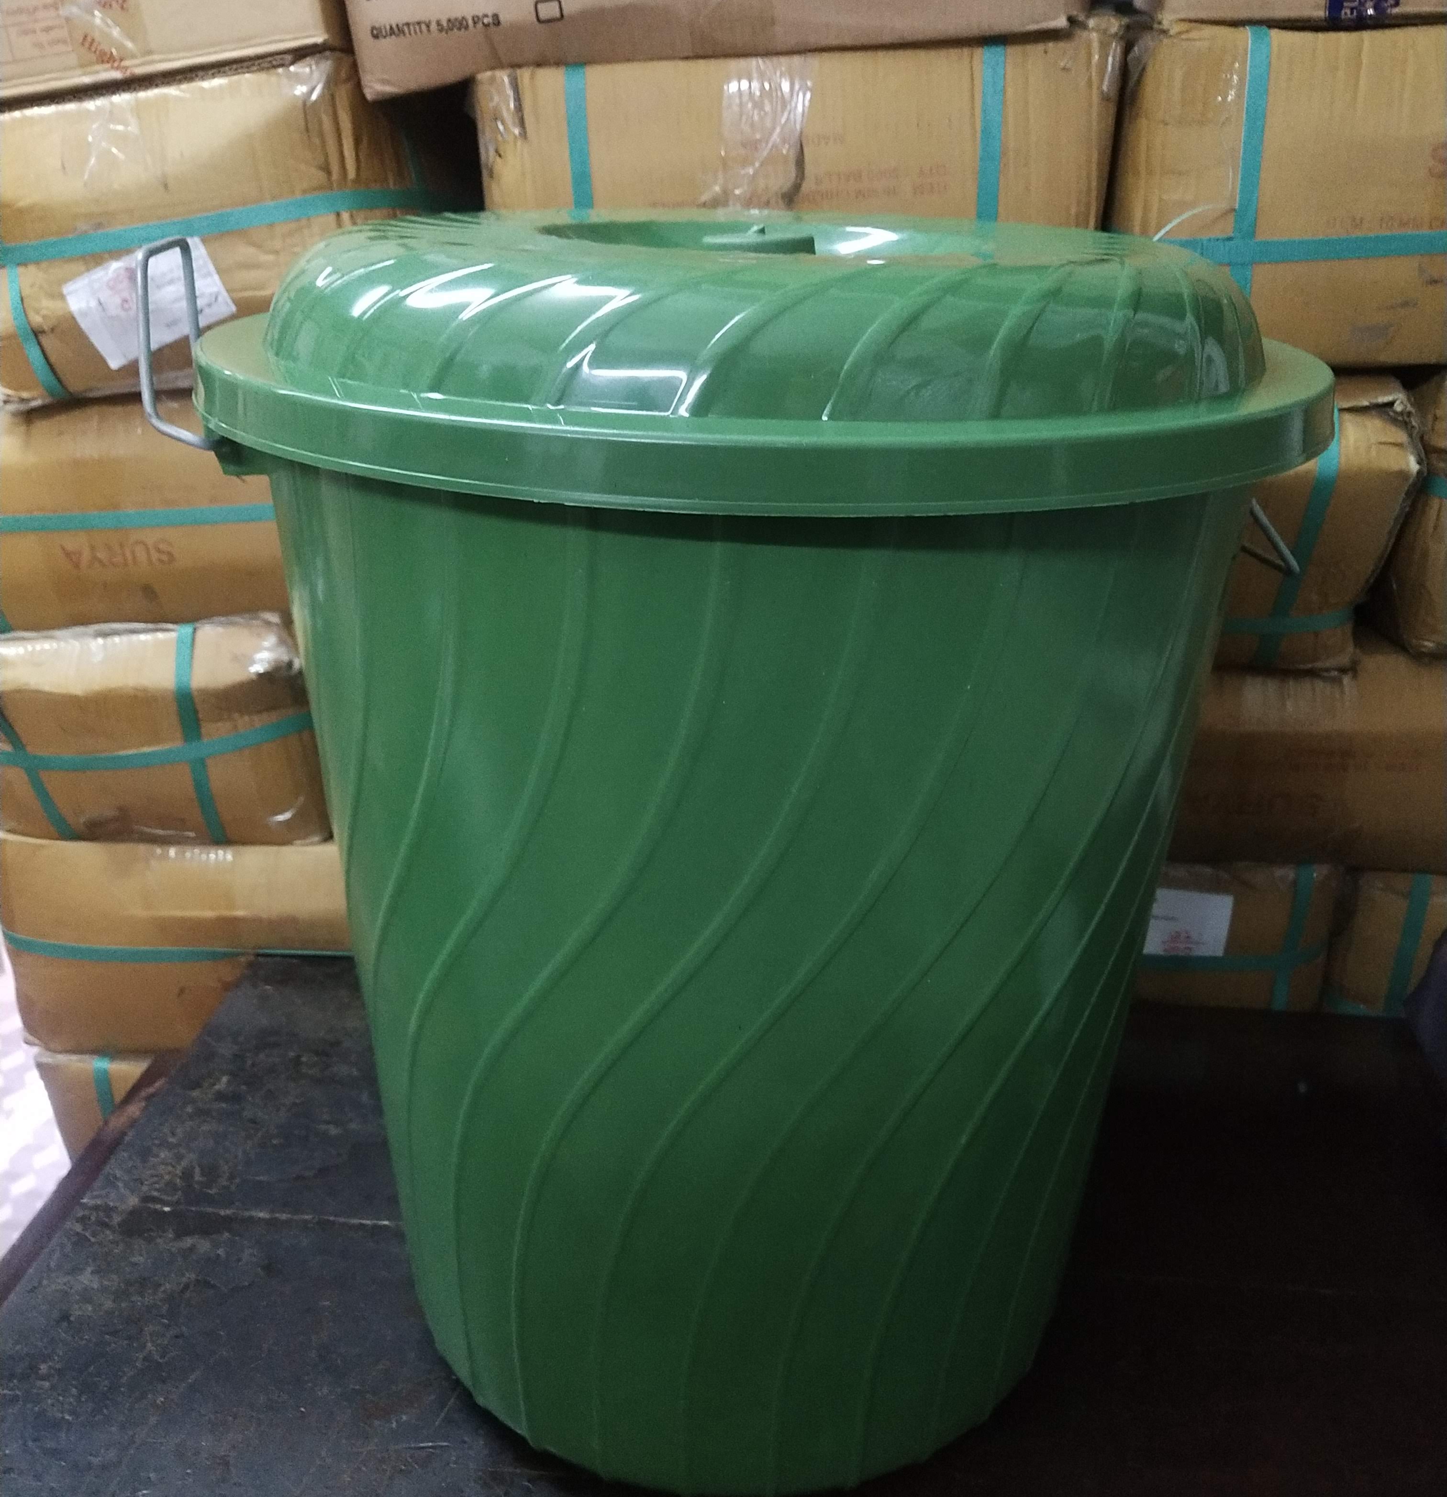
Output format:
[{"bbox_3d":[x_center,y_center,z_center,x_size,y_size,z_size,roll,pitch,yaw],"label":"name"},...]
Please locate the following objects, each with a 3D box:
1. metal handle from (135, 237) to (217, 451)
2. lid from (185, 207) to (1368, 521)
[{"bbox_3d":[-0.222,-0.173,0.707,0.030,0.079,0.078,0,21,-3],"label":"metal handle"},{"bbox_3d":[0.017,-0.188,0.715,0.473,0.067,0.473,1,21,0],"label":"lid"}]

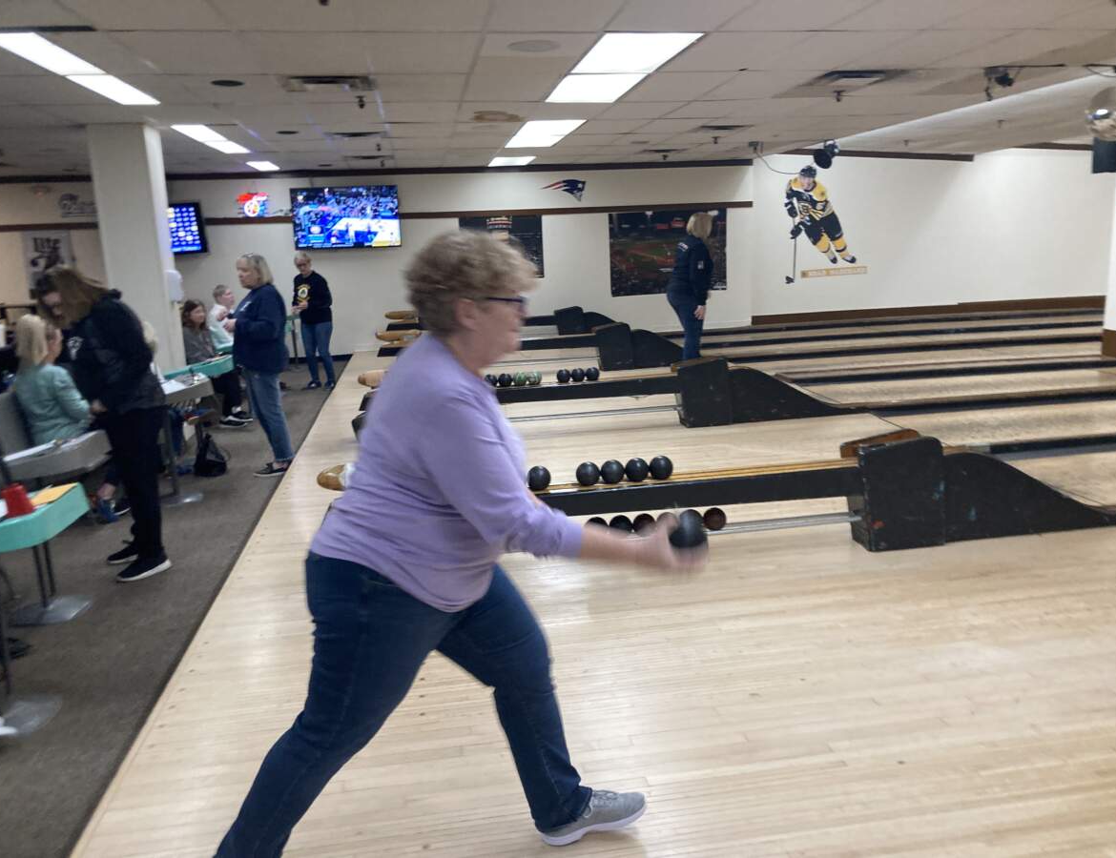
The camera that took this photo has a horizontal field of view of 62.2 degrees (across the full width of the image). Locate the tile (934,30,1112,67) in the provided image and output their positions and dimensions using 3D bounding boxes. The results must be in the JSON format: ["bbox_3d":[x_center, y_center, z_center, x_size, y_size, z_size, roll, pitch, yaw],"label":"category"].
[{"bbox_3d":[2.841,-2.367,5.785,0.610,0.025,1.220,-4,12,-8],"label":"tile"}]

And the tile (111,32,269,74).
[{"bbox_3d":[-1.982,-2.071,5.122,0.610,0.025,1.220,-4,12,-8],"label":"tile"}]

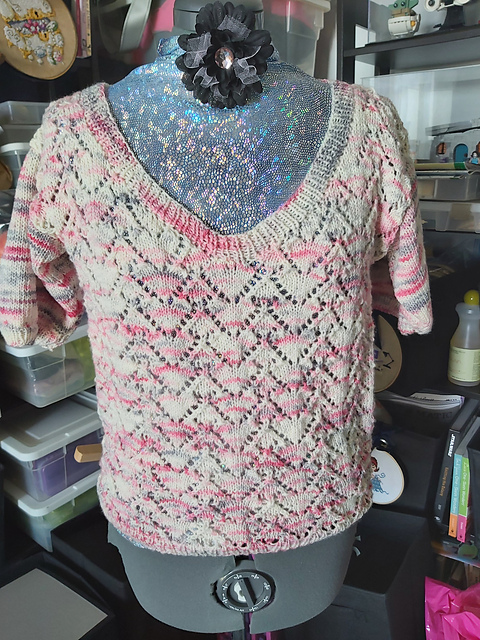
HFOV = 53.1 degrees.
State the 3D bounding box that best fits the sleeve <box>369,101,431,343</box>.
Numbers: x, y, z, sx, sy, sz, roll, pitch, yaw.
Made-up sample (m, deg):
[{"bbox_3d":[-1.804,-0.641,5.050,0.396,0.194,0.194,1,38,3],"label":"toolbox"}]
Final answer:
[{"bbox_3d":[0.202,-0.132,0.605,0.095,0.275,0.135,-2,17,0],"label":"sleeve"}]

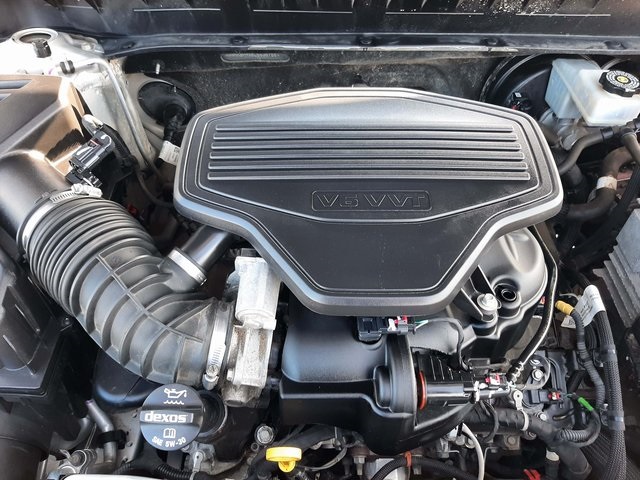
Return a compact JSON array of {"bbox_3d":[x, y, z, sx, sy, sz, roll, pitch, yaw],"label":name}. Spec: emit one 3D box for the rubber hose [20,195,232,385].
[{"bbox_3d":[-0.221,0.061,0.570,0.275,0.130,0.145,32,62,4],"label":"rubber hose"}]

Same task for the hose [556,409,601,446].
[{"bbox_3d":[0.312,0.227,0.580,0.052,0.020,0.040,0,67,0],"label":"hose"}]

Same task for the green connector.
[{"bbox_3d":[0.318,0.197,0.575,0.022,0.009,0.009,36,72,21],"label":"green connector"}]

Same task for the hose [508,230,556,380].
[{"bbox_3d":[0.268,0.074,0.592,0.048,0.022,0.200,11,71,15],"label":"hose"}]

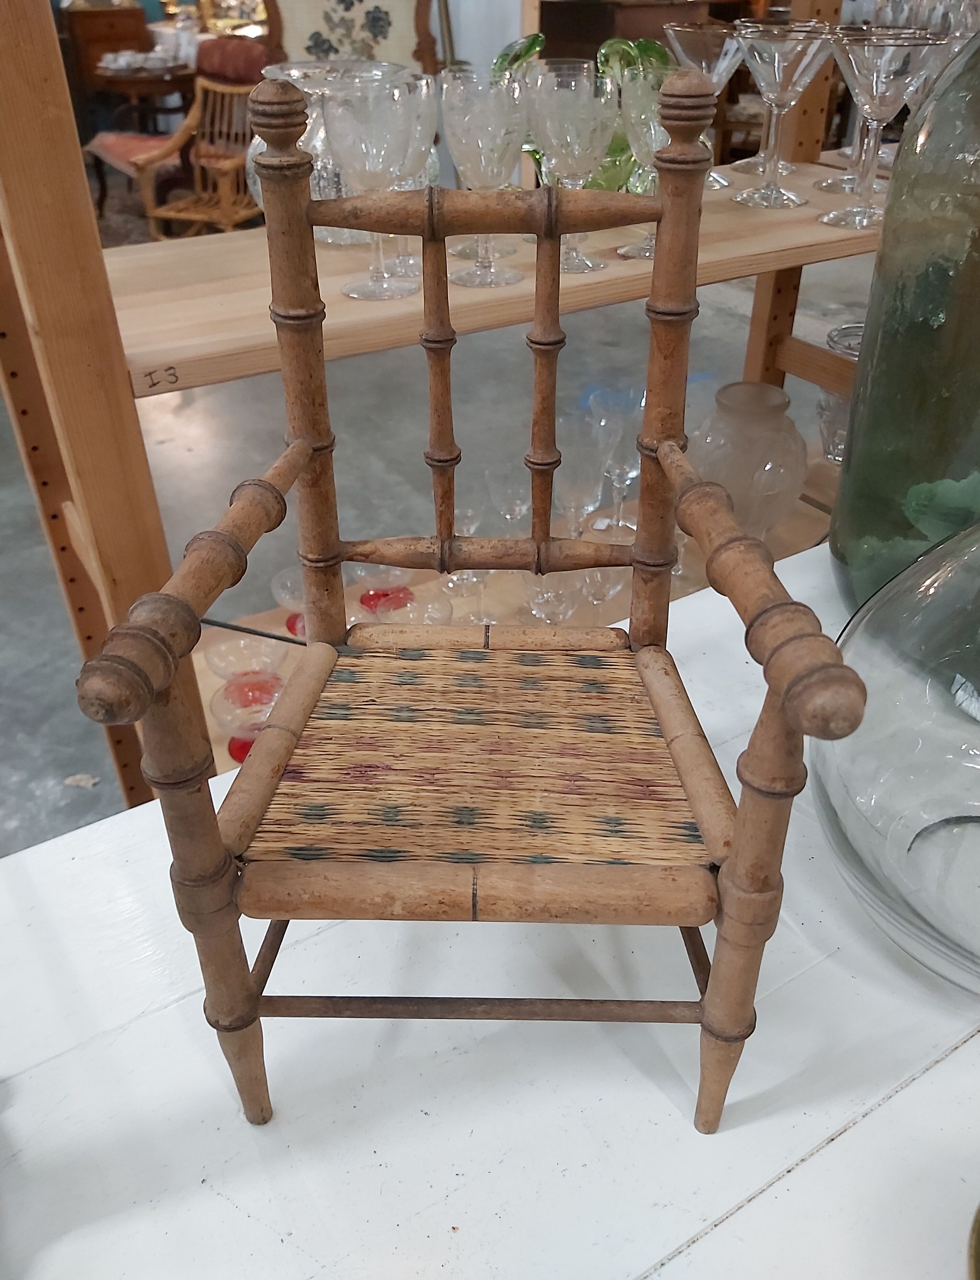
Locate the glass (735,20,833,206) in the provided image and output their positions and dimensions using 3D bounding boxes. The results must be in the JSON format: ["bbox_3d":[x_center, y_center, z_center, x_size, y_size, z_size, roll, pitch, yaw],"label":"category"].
[{"bbox_3d":[0.263,-0.471,0.888,0.083,0.137,0.083,-20,38,-26],"label":"glass"}]

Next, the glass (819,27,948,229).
[{"bbox_3d":[0.315,-0.415,0.805,0.088,0.133,0.088,-1,34,0],"label":"glass"}]

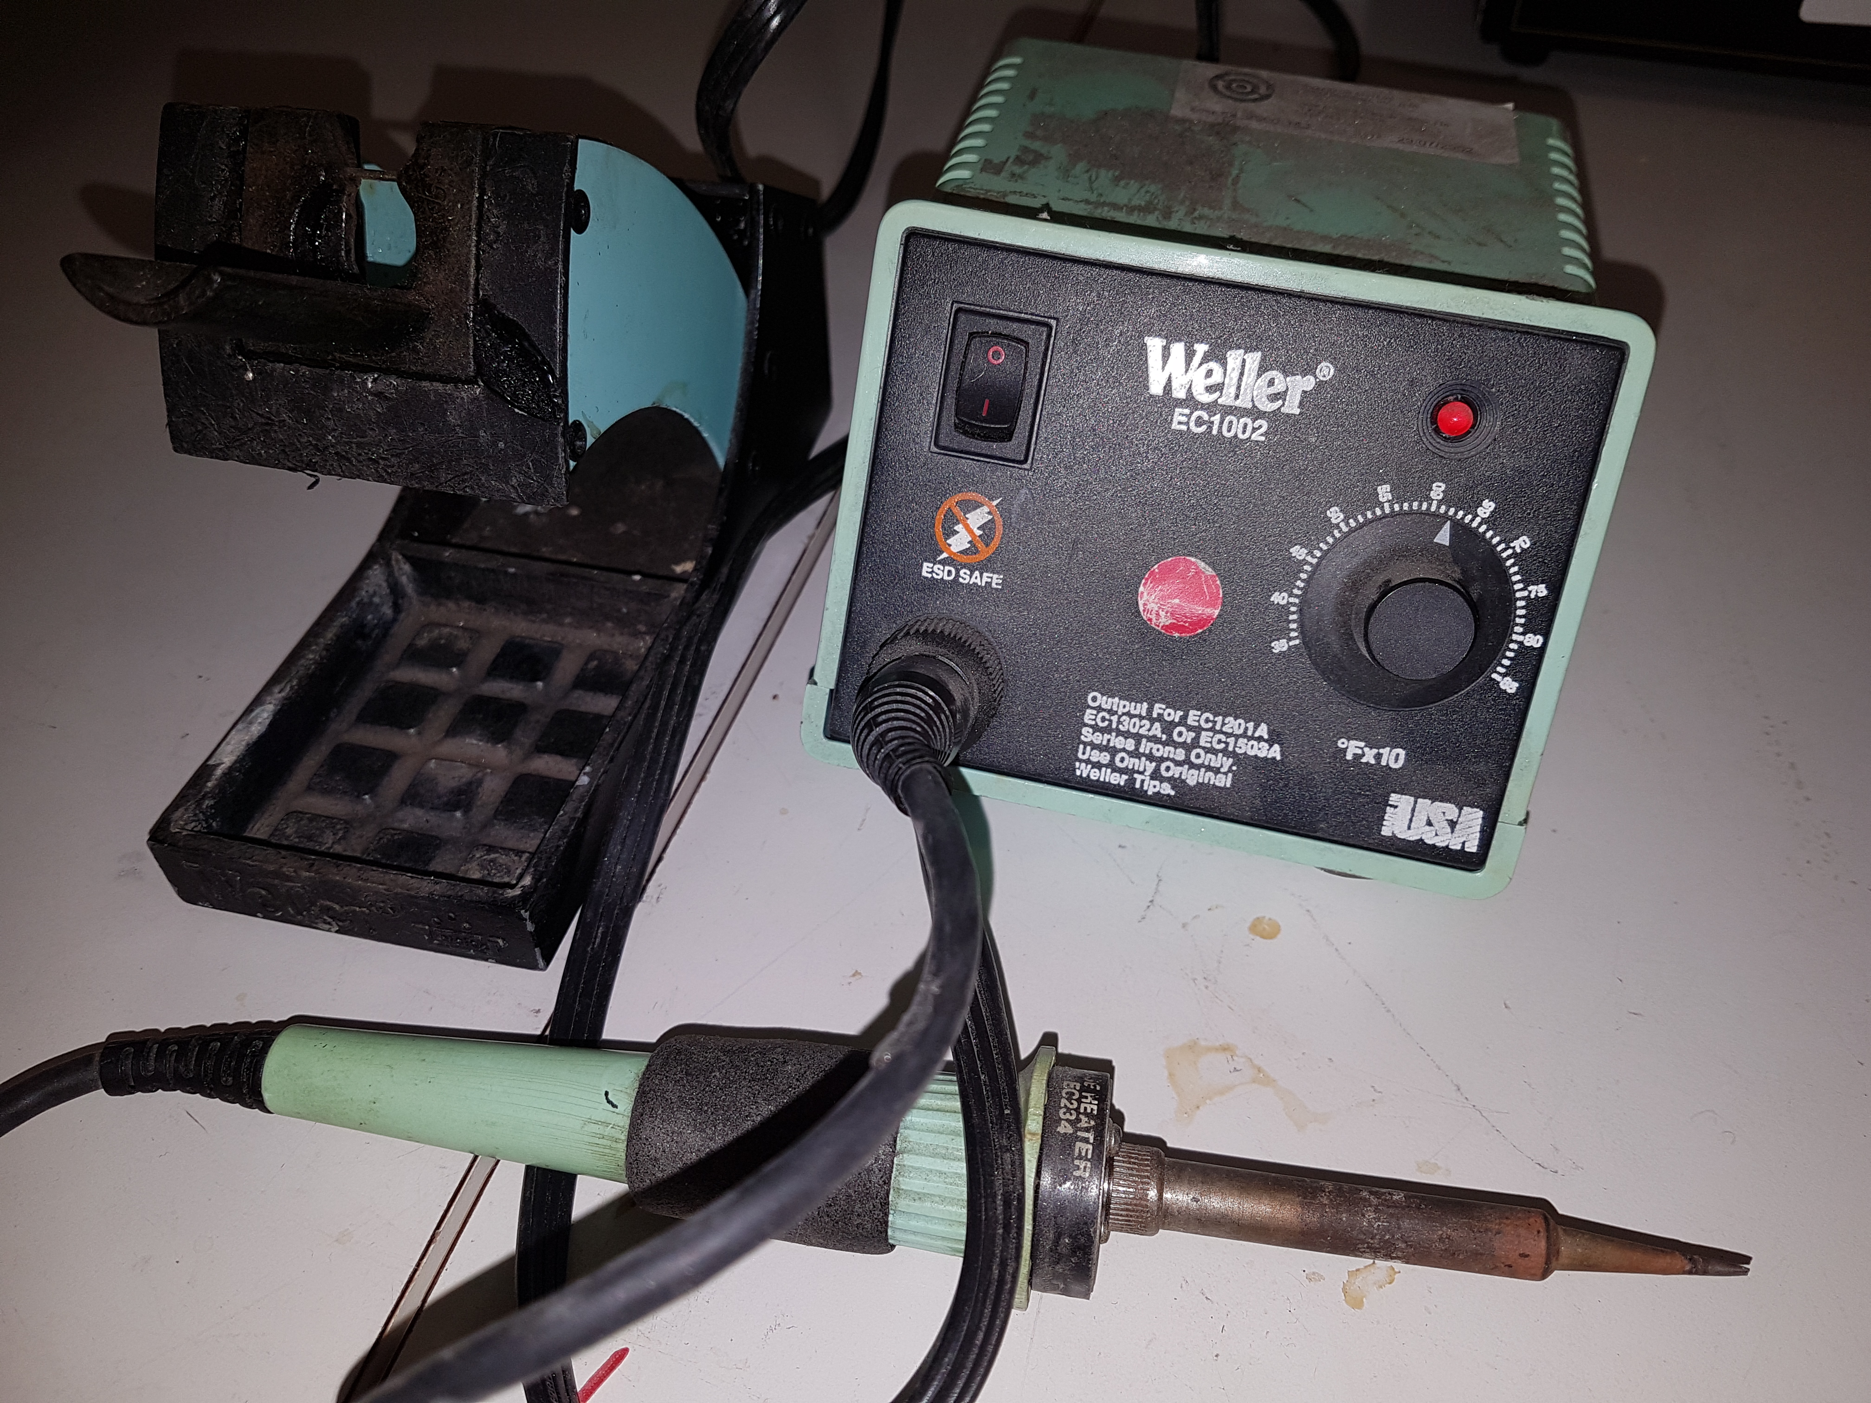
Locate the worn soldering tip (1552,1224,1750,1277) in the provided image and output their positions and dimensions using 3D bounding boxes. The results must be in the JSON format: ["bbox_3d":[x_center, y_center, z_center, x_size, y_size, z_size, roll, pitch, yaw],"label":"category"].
[{"bbox_3d":[0.084,0.065,0.165,0.024,0.005,0.005,6,45,0],"label":"worn soldering tip"}]

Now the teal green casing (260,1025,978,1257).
[{"bbox_3d":[-0.036,0.051,0.170,0.094,0.022,0.022,6,45,4],"label":"teal green casing"}]

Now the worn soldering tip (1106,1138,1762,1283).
[{"bbox_3d":[0.058,0.062,0.166,0.076,0.011,0.011,6,45,0],"label":"worn soldering tip"}]

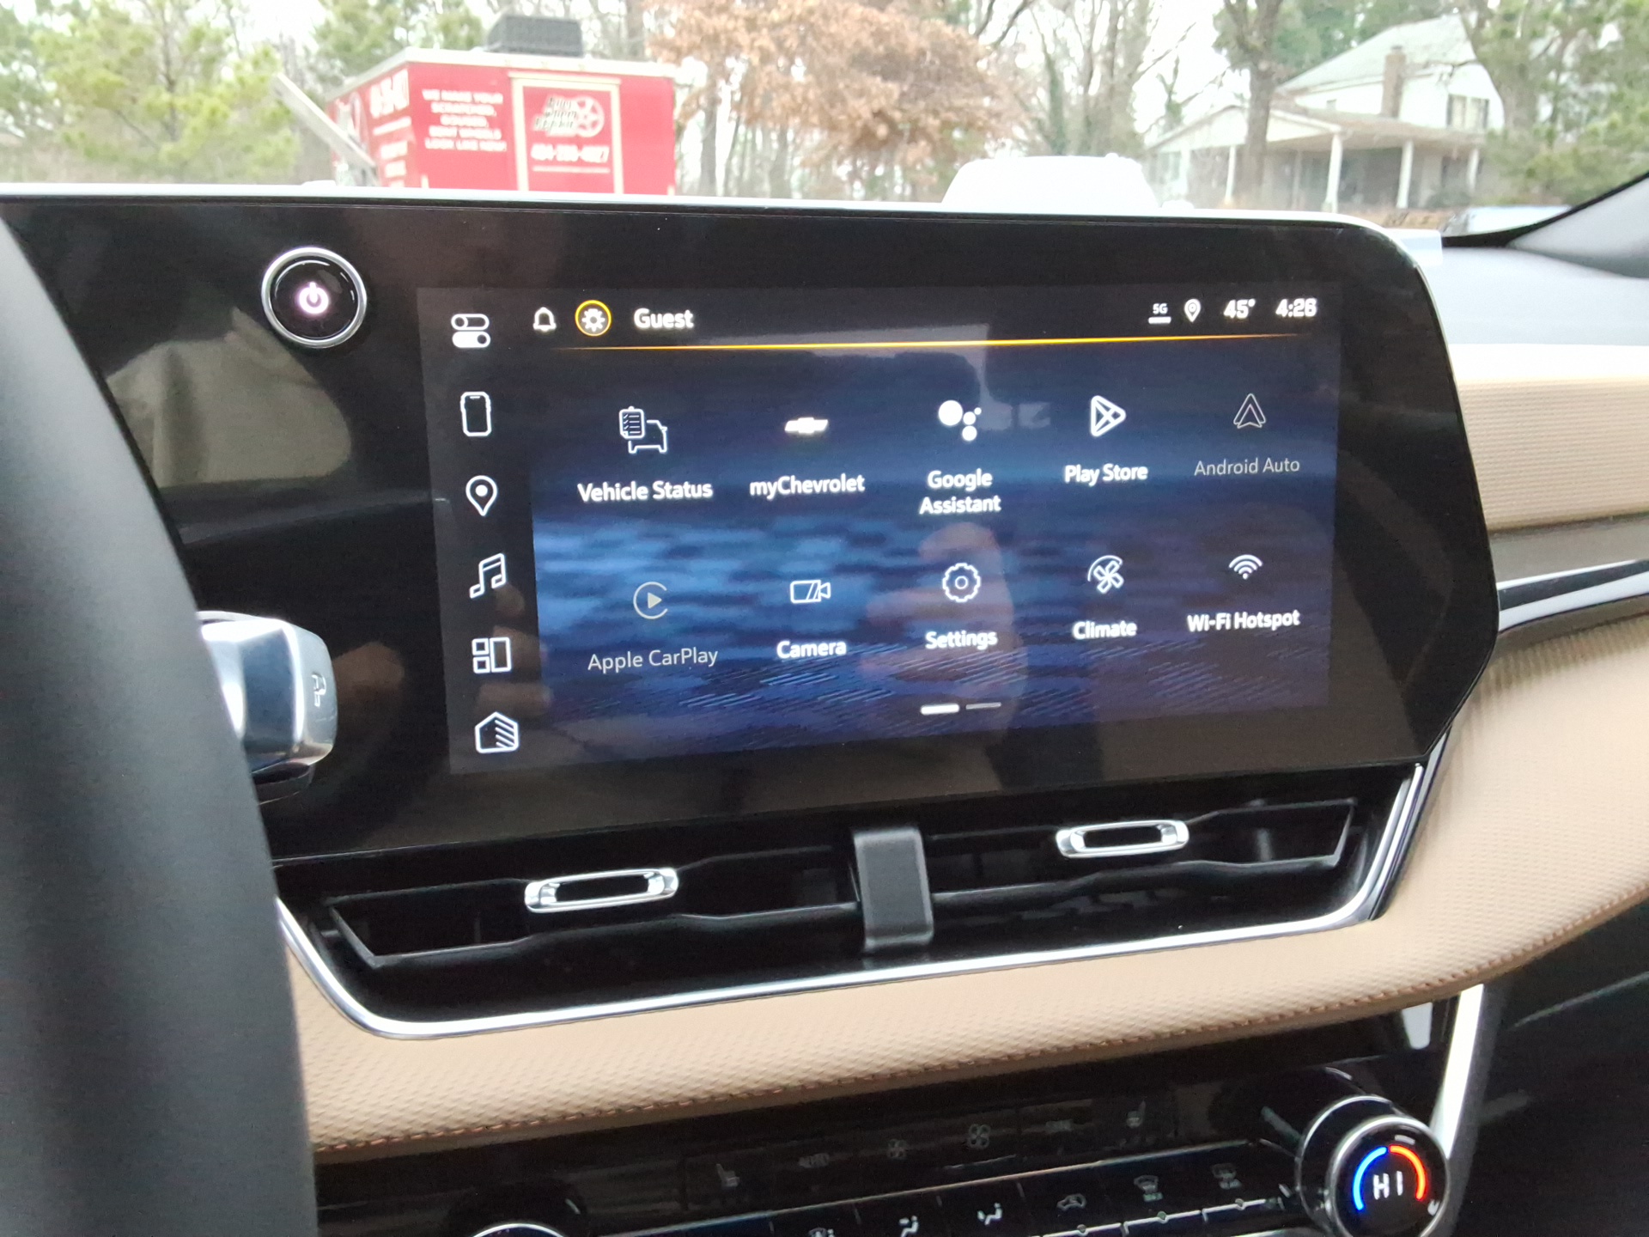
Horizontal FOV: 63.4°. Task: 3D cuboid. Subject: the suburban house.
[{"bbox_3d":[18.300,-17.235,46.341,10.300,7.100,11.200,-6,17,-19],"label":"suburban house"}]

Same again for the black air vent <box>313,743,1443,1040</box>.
[{"bbox_3d":[0.015,0.078,0.409,0.347,0.057,0.046,-3,9,-11],"label":"black air vent"}]

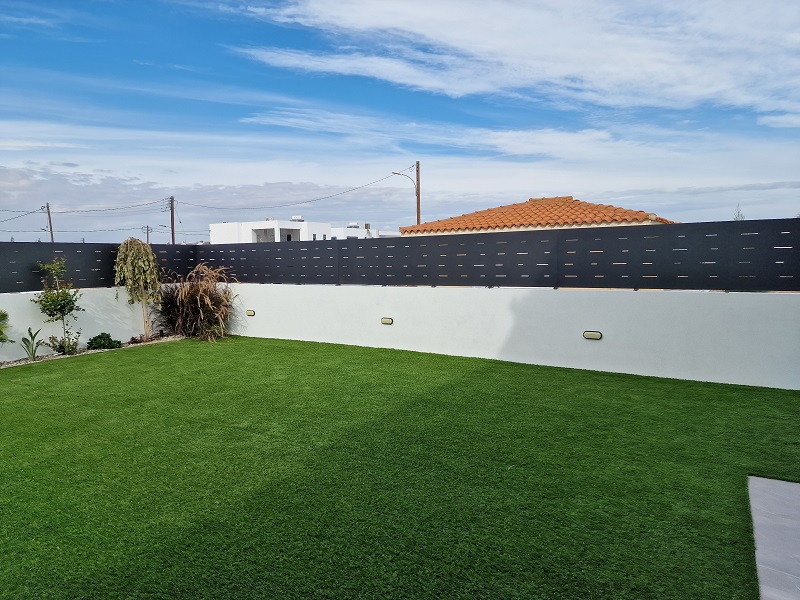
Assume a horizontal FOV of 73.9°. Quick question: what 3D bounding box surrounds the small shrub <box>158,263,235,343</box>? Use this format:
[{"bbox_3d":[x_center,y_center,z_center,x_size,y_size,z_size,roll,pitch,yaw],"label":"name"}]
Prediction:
[{"bbox_3d":[-4.161,0.061,10.778,1.450,1.479,1.500,2,5,33],"label":"small shrub"}]

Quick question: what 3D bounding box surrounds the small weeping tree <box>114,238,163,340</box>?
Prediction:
[{"bbox_3d":[-5.114,-0.159,10.321,0.850,2.021,0.920,2,5,33],"label":"small weeping tree"}]

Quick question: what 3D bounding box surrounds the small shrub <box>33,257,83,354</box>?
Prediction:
[{"bbox_3d":[-5.894,0.112,9.059,0.750,1.701,0.850,2,5,33],"label":"small shrub"}]

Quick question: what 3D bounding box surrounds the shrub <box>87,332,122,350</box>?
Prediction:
[{"bbox_3d":[-5.444,0.749,9.775,0.520,0.305,0.620,2,5,33],"label":"shrub"}]

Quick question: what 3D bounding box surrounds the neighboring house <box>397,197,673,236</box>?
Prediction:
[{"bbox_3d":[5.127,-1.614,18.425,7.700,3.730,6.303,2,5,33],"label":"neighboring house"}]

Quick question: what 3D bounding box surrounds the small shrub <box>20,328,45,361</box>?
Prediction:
[{"bbox_3d":[-6.076,0.737,8.761,0.380,0.506,0.400,2,5,33],"label":"small shrub"}]

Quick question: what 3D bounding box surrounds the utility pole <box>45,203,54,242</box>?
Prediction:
[{"bbox_3d":[-36.825,-6.048,56.433,0.250,8.300,0.250,-7,7,-33],"label":"utility pole"}]

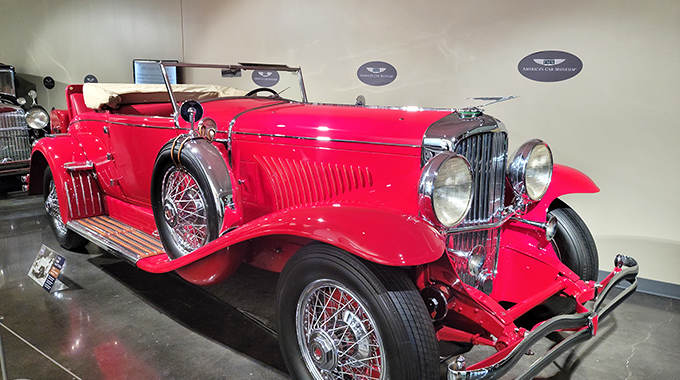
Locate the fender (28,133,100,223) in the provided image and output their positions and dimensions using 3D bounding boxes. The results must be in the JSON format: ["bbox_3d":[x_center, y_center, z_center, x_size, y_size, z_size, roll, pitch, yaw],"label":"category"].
[{"bbox_3d":[-2.643,-0.142,4.657,0.320,0.720,1.350,-10,14,-43],"label":"fender"}]

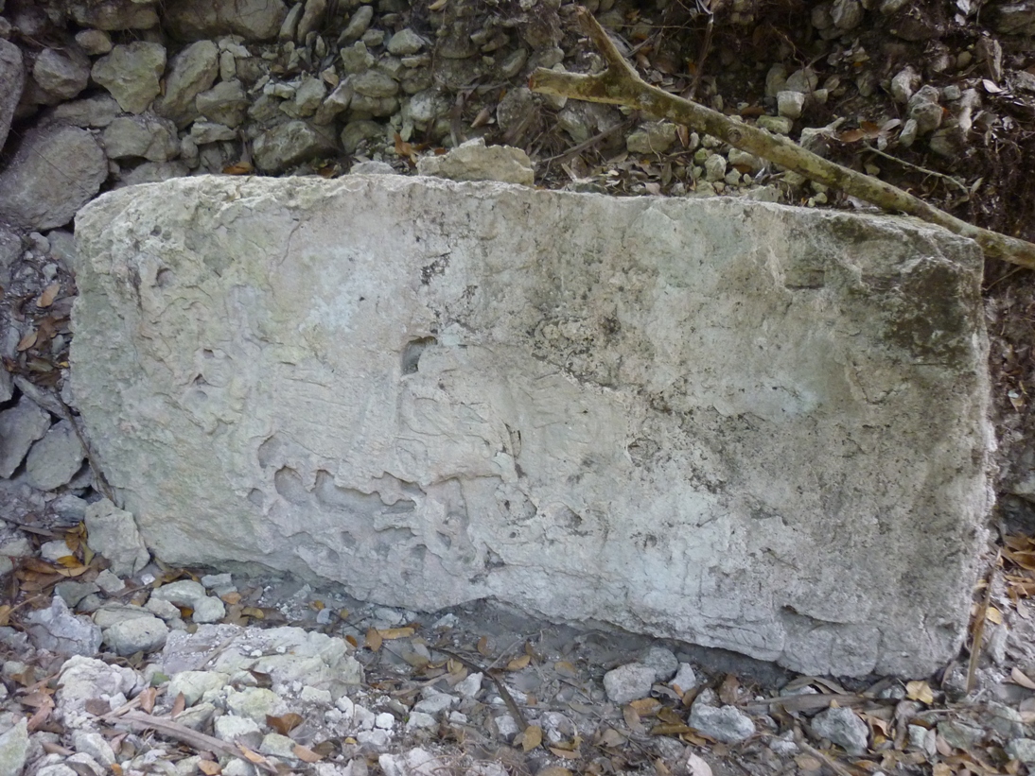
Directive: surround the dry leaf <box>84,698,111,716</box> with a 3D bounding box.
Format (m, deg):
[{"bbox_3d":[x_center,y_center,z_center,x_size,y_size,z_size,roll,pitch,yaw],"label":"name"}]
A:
[{"bbox_3d":[-0.807,0.616,1.900,0.052,0.012,0.029,16,43,2],"label":"dry leaf"}]

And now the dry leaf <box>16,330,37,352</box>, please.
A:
[{"bbox_3d":[-1.215,-0.115,2.450,0.031,0.012,0.073,22,48,3],"label":"dry leaf"}]

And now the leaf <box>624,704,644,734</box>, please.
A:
[{"bbox_3d":[0.214,0.604,1.798,0.030,0.014,0.063,-8,31,-17],"label":"leaf"}]

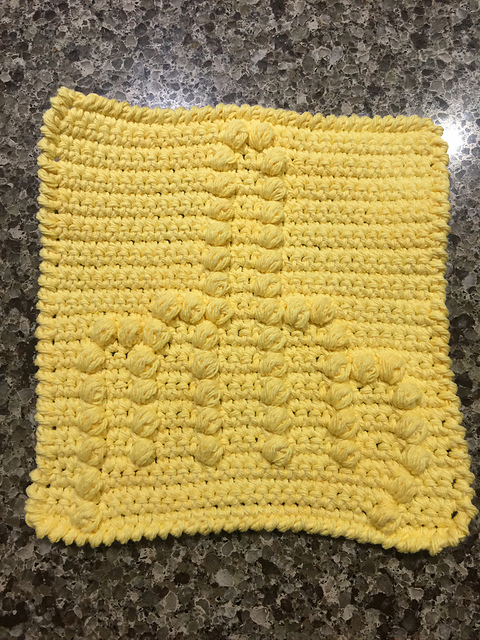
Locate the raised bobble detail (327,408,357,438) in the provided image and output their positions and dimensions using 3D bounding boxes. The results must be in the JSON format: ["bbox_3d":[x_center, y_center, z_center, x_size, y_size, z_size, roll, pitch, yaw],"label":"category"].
[{"bbox_3d":[0.054,0.054,0.279,0.015,0.009,0.015,0,81,0],"label":"raised bobble detail"}]

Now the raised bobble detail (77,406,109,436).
[{"bbox_3d":[-0.080,0.055,0.291,0.017,0.009,0.016,0,81,0],"label":"raised bobble detail"}]

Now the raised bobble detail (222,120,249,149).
[{"bbox_3d":[-0.002,-0.106,0.310,0.015,0.008,0.018,0,81,0],"label":"raised bobble detail"}]

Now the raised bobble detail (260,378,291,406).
[{"bbox_3d":[0.019,0.038,0.282,0.015,0.009,0.014,0,78,0],"label":"raised bobble detail"}]

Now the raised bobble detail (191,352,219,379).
[{"bbox_3d":[-0.019,0.024,0.283,0.014,0.009,0.014,0,81,0],"label":"raised bobble detail"}]

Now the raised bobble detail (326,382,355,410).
[{"bbox_3d":[0.055,0.042,0.293,0.015,0.009,0.015,0,81,0],"label":"raised bobble detail"}]

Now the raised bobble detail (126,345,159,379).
[{"bbox_3d":[-0.052,0.022,0.283,0.016,0.009,0.016,0,81,0],"label":"raised bobble detail"}]

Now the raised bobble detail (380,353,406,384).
[{"bbox_3d":[0.082,0.026,0.289,0.015,0.008,0.017,0,81,0],"label":"raised bobble detail"}]

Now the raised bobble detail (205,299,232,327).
[{"bbox_3d":[-0.011,-0.004,0.294,0.013,0.008,0.015,0,81,0],"label":"raised bobble detail"}]

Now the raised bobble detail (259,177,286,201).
[{"bbox_3d":[0.019,-0.076,0.310,0.016,0.010,0.013,0,78,0],"label":"raised bobble detail"}]

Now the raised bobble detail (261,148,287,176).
[{"bbox_3d":[0.019,-0.088,0.301,0.014,0.009,0.015,0,81,0],"label":"raised bobble detail"}]

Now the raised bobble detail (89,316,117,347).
[{"bbox_3d":[-0.075,0.007,0.294,0.014,0.010,0.015,0,78,0],"label":"raised bobble detail"}]

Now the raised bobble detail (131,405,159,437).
[{"bbox_3d":[-0.050,0.054,0.284,0.015,0.008,0.015,0,81,0],"label":"raised bobble detail"}]

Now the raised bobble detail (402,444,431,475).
[{"bbox_3d":[0.090,0.071,0.275,0.014,0.009,0.015,0,78,0],"label":"raised bobble detail"}]

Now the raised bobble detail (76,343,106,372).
[{"bbox_3d":[-0.082,0.021,0.297,0.016,0.009,0.016,0,81,0],"label":"raised bobble detail"}]

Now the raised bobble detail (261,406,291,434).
[{"bbox_3d":[0.019,0.055,0.291,0.016,0.009,0.015,0,81,0],"label":"raised bobble detail"}]

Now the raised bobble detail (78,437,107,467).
[{"bbox_3d":[-0.077,0.069,0.281,0.015,0.010,0.015,0,78,0],"label":"raised bobble detail"}]

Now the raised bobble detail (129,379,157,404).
[{"bbox_3d":[-0.052,0.038,0.287,0.015,0.010,0.013,0,78,0],"label":"raised bobble detail"}]

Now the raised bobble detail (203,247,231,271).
[{"bbox_3d":[-0.013,-0.035,0.302,0.015,0.010,0.013,0,78,0],"label":"raised bobble detail"}]

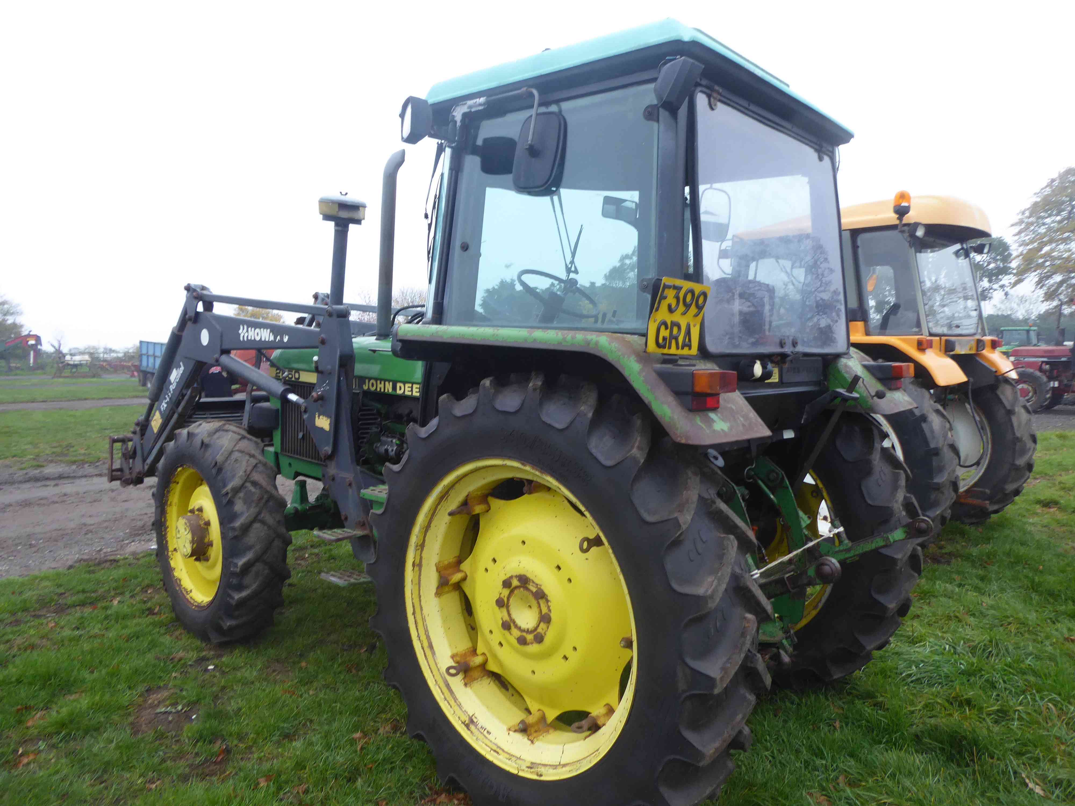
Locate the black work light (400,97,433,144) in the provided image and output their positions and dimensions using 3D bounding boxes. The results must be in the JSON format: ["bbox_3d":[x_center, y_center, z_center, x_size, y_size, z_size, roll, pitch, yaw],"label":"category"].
[{"bbox_3d":[-0.466,-1.085,2.980,0.110,0.160,0.150,1,6,-14],"label":"black work light"}]

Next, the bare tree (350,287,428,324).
[{"bbox_3d":[-13.824,-6.775,72.000,7.500,8.200,7.000,0,3,0],"label":"bare tree"}]

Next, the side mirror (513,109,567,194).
[{"bbox_3d":[-0.004,-0.838,2.595,0.180,0.260,0.055,7,7,41],"label":"side mirror"}]

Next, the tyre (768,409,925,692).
[{"bbox_3d":[1.008,0.604,3.713,1.510,1.510,0.340,3,5,42],"label":"tyre"}]

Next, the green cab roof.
[{"bbox_3d":[0.463,-1.131,3.085,1.120,0.180,1.380,7,7,41],"label":"green cab roof"}]

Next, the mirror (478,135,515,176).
[{"bbox_3d":[-0.151,-0.975,3.060,0.050,0.150,0.180,7,7,41],"label":"mirror"}]

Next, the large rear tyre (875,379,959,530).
[{"bbox_3d":[2.350,0.420,5.970,0.420,1.560,1.560,-3,5,-41],"label":"large rear tyre"}]

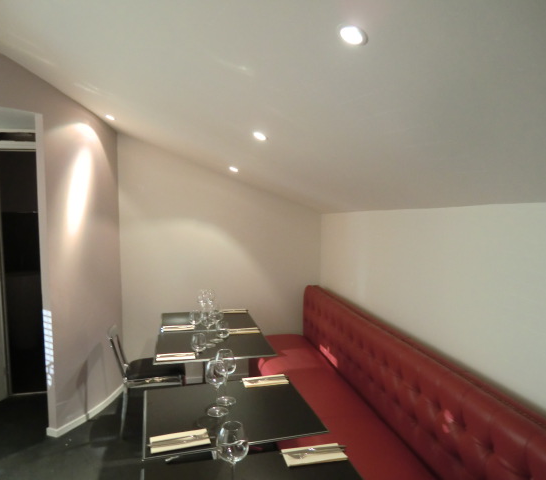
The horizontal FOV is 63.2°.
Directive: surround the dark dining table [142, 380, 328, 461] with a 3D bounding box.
[{"bbox_3d":[-0.194,1.126,1.999,0.715,0.750,0.590,-1,5,-14],"label":"dark dining table"}]

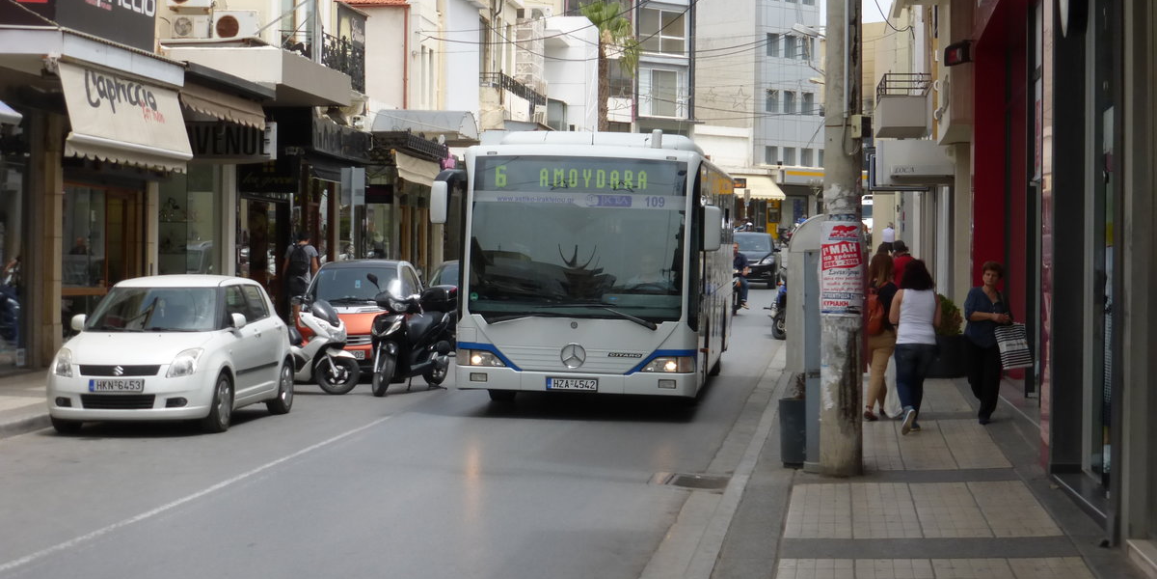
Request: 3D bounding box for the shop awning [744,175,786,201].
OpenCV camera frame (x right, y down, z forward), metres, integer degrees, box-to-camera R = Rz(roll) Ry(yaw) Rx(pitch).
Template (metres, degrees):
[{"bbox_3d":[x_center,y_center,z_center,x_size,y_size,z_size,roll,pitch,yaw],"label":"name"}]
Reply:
[{"bbox_3d":[8.350,-4.750,109.000,2.600,1.300,1.400,1,0,-25],"label":"shop awning"}]

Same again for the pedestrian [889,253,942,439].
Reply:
[{"bbox_3d":[3.145,0.530,21.900,0.520,1.640,0.500,1,1,5],"label":"pedestrian"}]

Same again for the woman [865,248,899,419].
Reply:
[{"bbox_3d":[3.050,0.469,23.700,0.500,1.680,0.520,1,1,18],"label":"woman"}]

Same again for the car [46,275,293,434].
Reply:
[{"bbox_3d":[-4.104,0.607,23.810,1.710,1.505,3.700,1,1,7],"label":"car"}]

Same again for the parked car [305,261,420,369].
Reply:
[{"bbox_3d":[-2.830,0.410,30.800,1.530,1.545,2.600,0,1,5],"label":"parked car"}]

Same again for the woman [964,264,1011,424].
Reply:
[{"bbox_3d":[3.900,0.510,22.300,0.500,1.560,0.380,1,0,-3],"label":"woman"}]

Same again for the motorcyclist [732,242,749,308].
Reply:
[{"bbox_3d":[3.330,-0.285,49.500,0.650,1.420,0.850,1,1,7],"label":"motorcyclist"}]

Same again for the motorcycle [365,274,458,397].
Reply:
[{"bbox_3d":[-1.960,0.540,28.300,0.780,1.380,2.080,1,1,27],"label":"motorcycle"}]

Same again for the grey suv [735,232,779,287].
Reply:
[{"bbox_3d":[4.550,-0.780,63.600,1.740,1.500,4.100,1,2,7],"label":"grey suv"}]

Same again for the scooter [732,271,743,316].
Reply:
[{"bbox_3d":[3.360,-0.020,52.800,0.720,1.120,1.900,1,2,6],"label":"scooter"}]

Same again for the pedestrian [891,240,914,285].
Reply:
[{"bbox_3d":[4.140,0.240,30.000,0.520,1.730,0.420,1,1,0],"label":"pedestrian"}]

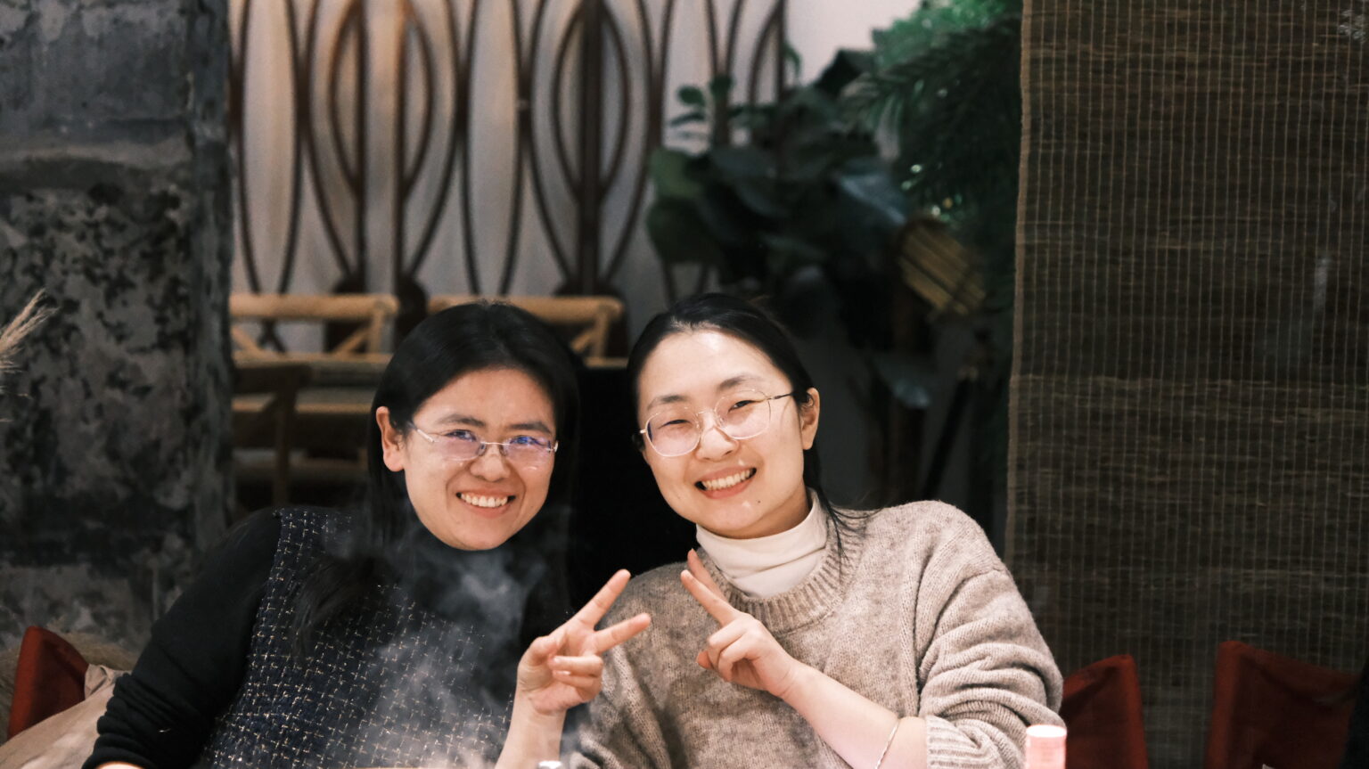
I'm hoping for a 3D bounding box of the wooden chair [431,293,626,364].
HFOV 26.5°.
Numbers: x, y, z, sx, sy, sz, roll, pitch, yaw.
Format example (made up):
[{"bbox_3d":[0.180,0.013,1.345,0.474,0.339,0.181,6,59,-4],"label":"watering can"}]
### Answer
[{"bbox_3d":[-0.390,0.227,6.973,0.490,0.830,0.510,1,8,-2],"label":"wooden chair"}]

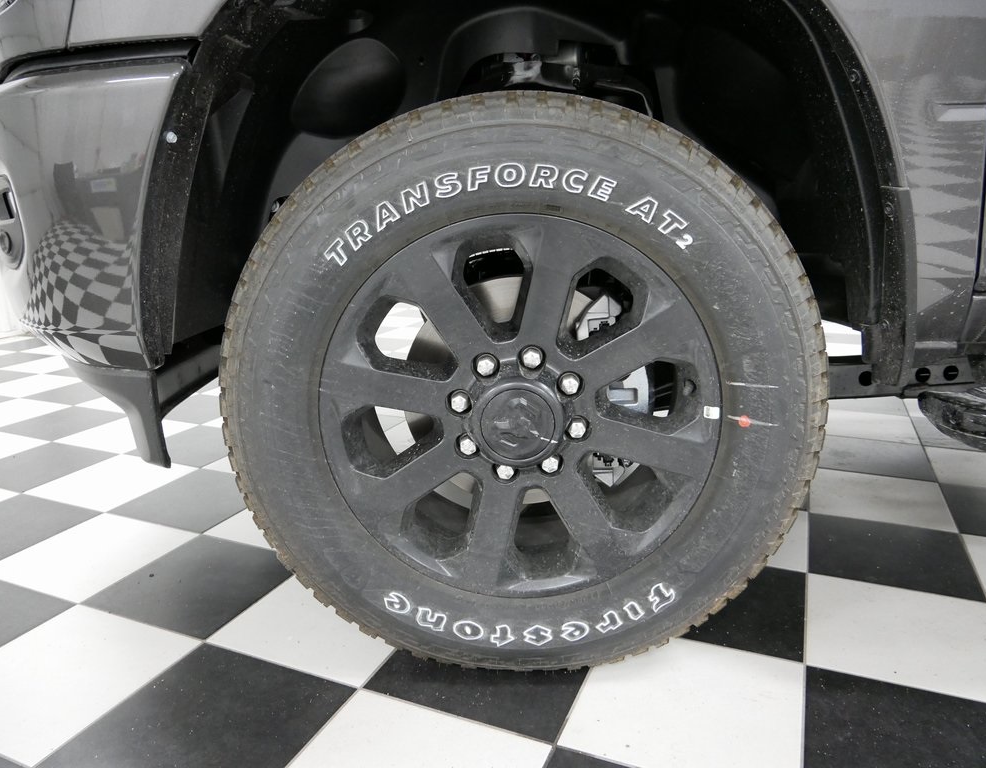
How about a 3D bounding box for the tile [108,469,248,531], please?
[{"bbox_3d":[-0.717,0.286,1.762,0.303,0.010,0.303,5,16,23],"label":"tile"}]

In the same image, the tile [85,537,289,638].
[{"bbox_3d":[-0.557,0.384,1.374,0.303,0.010,0.303,5,16,23],"label":"tile"}]

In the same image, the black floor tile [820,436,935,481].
[{"bbox_3d":[1.044,0.206,1.988,0.303,0.010,0.303,5,16,23],"label":"black floor tile"}]

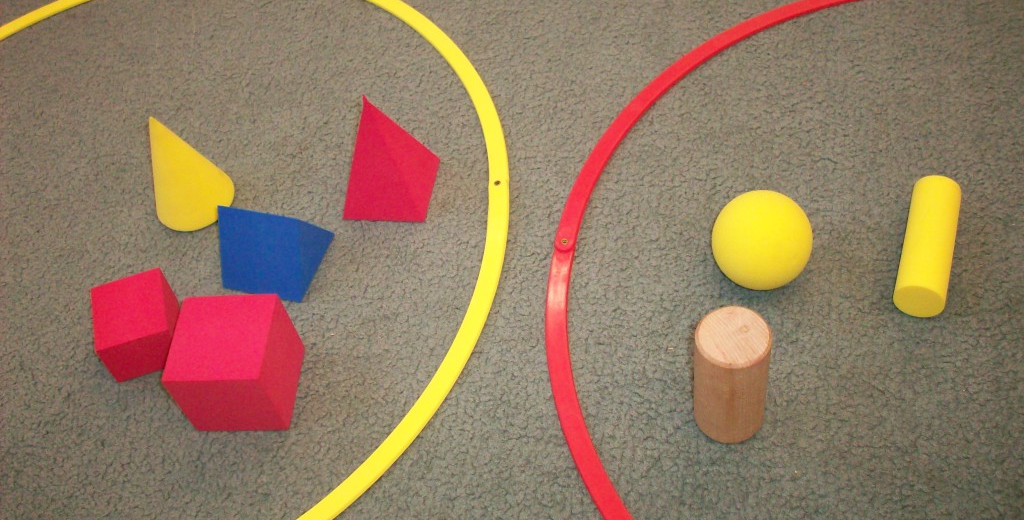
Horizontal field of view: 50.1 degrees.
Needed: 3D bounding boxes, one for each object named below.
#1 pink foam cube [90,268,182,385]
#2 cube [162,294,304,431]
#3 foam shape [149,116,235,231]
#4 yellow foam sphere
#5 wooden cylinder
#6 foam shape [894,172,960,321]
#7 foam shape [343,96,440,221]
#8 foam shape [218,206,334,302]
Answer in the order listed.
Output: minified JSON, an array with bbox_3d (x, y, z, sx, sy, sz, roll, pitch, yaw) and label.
[{"bbox_3d":[-0.209,0.037,0.615,0.040,0.036,0.043,-17,52,-4],"label":"pink foam cube"},{"bbox_3d":[-0.146,0.056,0.582,0.051,0.051,0.051,-2,53,8],"label":"cube"},{"bbox_3d":[-0.205,-0.061,0.664,0.051,0.075,0.051,-12,52,0],"label":"foam shape"},{"bbox_3d":[0.134,-0.011,0.586,0.053,0.053,0.053,-12,52,0],"label":"yellow foam sphere"},{"bbox_3d":[0.106,0.056,0.527,0.035,0.072,0.035,-4,53,6],"label":"wooden cylinder"},{"bbox_3d":[0.224,-0.008,0.587,0.025,0.025,0.077,11,56,17],"label":"foam shape"},{"bbox_3d":[-0.079,-0.068,0.646,0.051,0.080,0.051,2,54,11],"label":"foam shape"},{"bbox_3d":[-0.141,-0.013,0.637,0.051,0.045,0.052,9,55,16],"label":"foam shape"}]

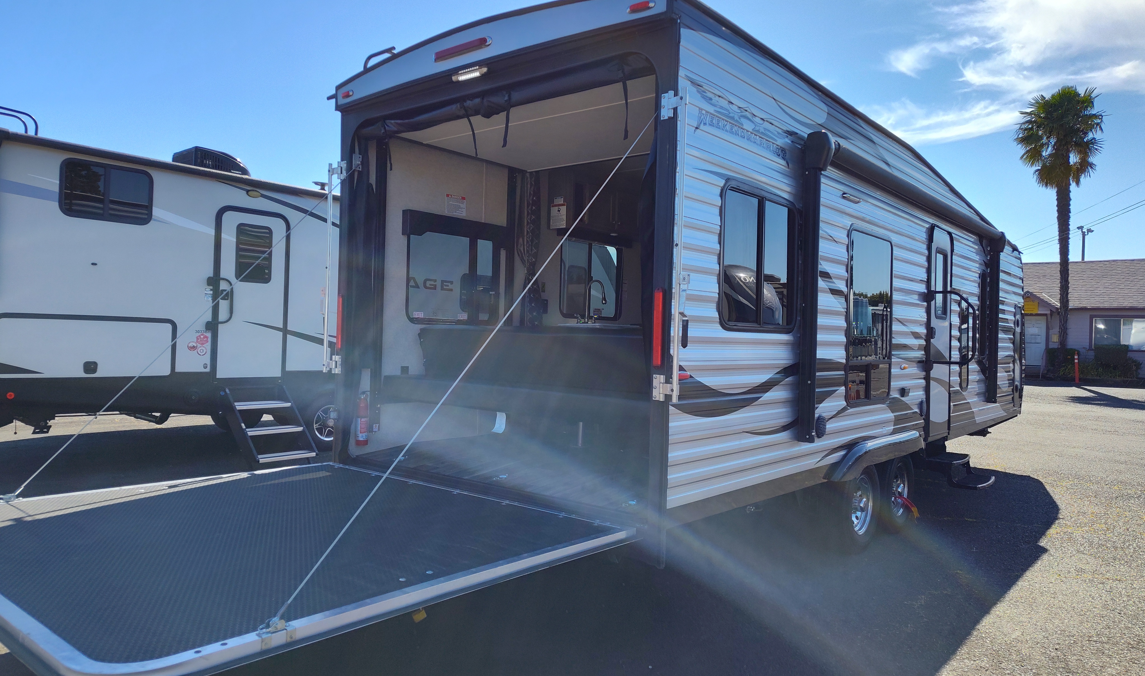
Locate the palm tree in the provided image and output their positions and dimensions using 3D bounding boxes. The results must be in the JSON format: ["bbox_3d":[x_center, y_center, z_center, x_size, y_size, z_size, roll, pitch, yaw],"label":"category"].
[{"bbox_3d":[19.718,-4.328,30.800,3.100,11.700,3.100,2,1,39],"label":"palm tree"}]

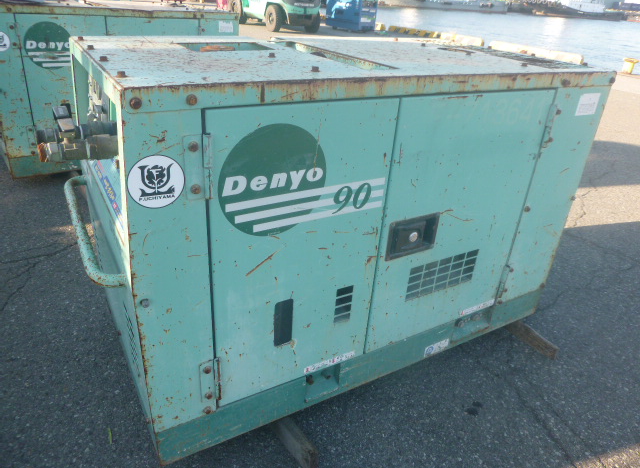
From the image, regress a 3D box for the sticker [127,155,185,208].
[{"bbox_3d":[-0.306,-0.097,0.872,0.105,0.105,0.004,-12,31,-28],"label":"sticker"}]

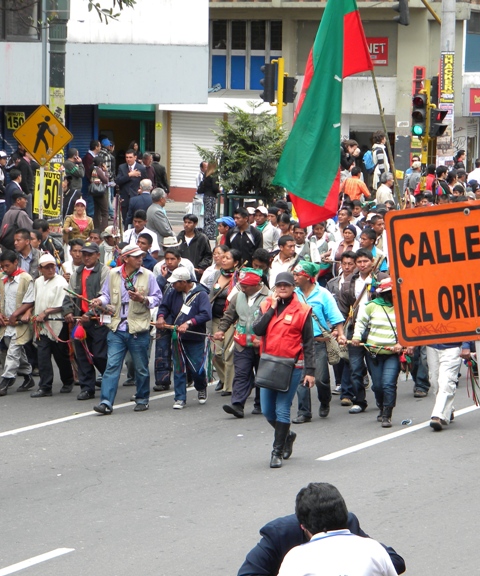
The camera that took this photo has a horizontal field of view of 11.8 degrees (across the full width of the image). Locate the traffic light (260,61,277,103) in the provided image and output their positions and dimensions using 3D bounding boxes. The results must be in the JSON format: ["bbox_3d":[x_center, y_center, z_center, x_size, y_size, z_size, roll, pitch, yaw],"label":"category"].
[{"bbox_3d":[0.555,-4.136,47.000,0.280,0.780,0.260,5,7,38],"label":"traffic light"}]

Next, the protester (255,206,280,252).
[{"bbox_3d":[0.320,-0.259,30.675,0.500,1.630,0.400,4,6,30],"label":"protester"}]

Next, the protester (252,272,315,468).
[{"bbox_3d":[0.376,0.714,20.150,0.520,1.690,0.500,3,6,25],"label":"protester"}]

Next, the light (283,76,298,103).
[{"bbox_3d":[1.023,-3.985,47.000,0.280,0.510,0.250,0,6,-10],"label":"light"}]

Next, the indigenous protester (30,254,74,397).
[{"bbox_3d":[-2.049,0.402,25.509,0.500,1.543,0.450,4,6,27],"label":"indigenous protester"}]

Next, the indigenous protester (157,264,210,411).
[{"bbox_3d":[-0.588,0.515,24.250,0.540,1.468,0.480,4,6,27],"label":"indigenous protester"}]

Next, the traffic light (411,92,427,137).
[{"bbox_3d":[3.256,-3.165,42.550,0.270,0.800,0.300,2,5,14],"label":"traffic light"}]

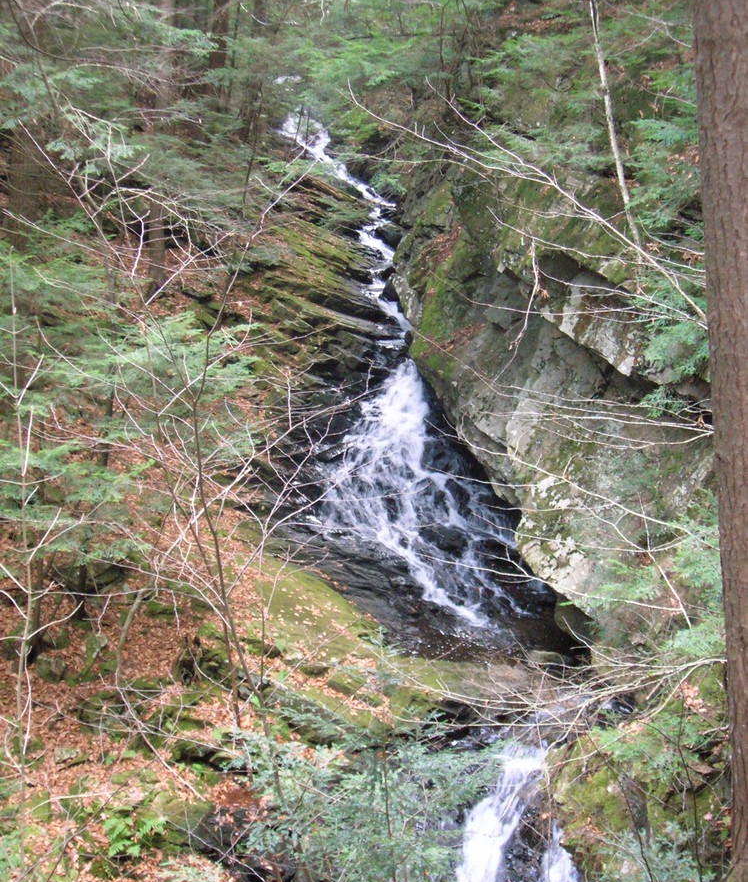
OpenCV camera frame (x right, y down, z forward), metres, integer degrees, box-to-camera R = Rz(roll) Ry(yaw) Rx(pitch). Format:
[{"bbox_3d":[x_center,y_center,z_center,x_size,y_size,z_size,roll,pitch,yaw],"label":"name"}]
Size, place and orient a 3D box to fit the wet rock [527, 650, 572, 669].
[{"bbox_3d":[1.851,2.304,14.000,0.480,0.170,0.320,0,6,0],"label":"wet rock"}]

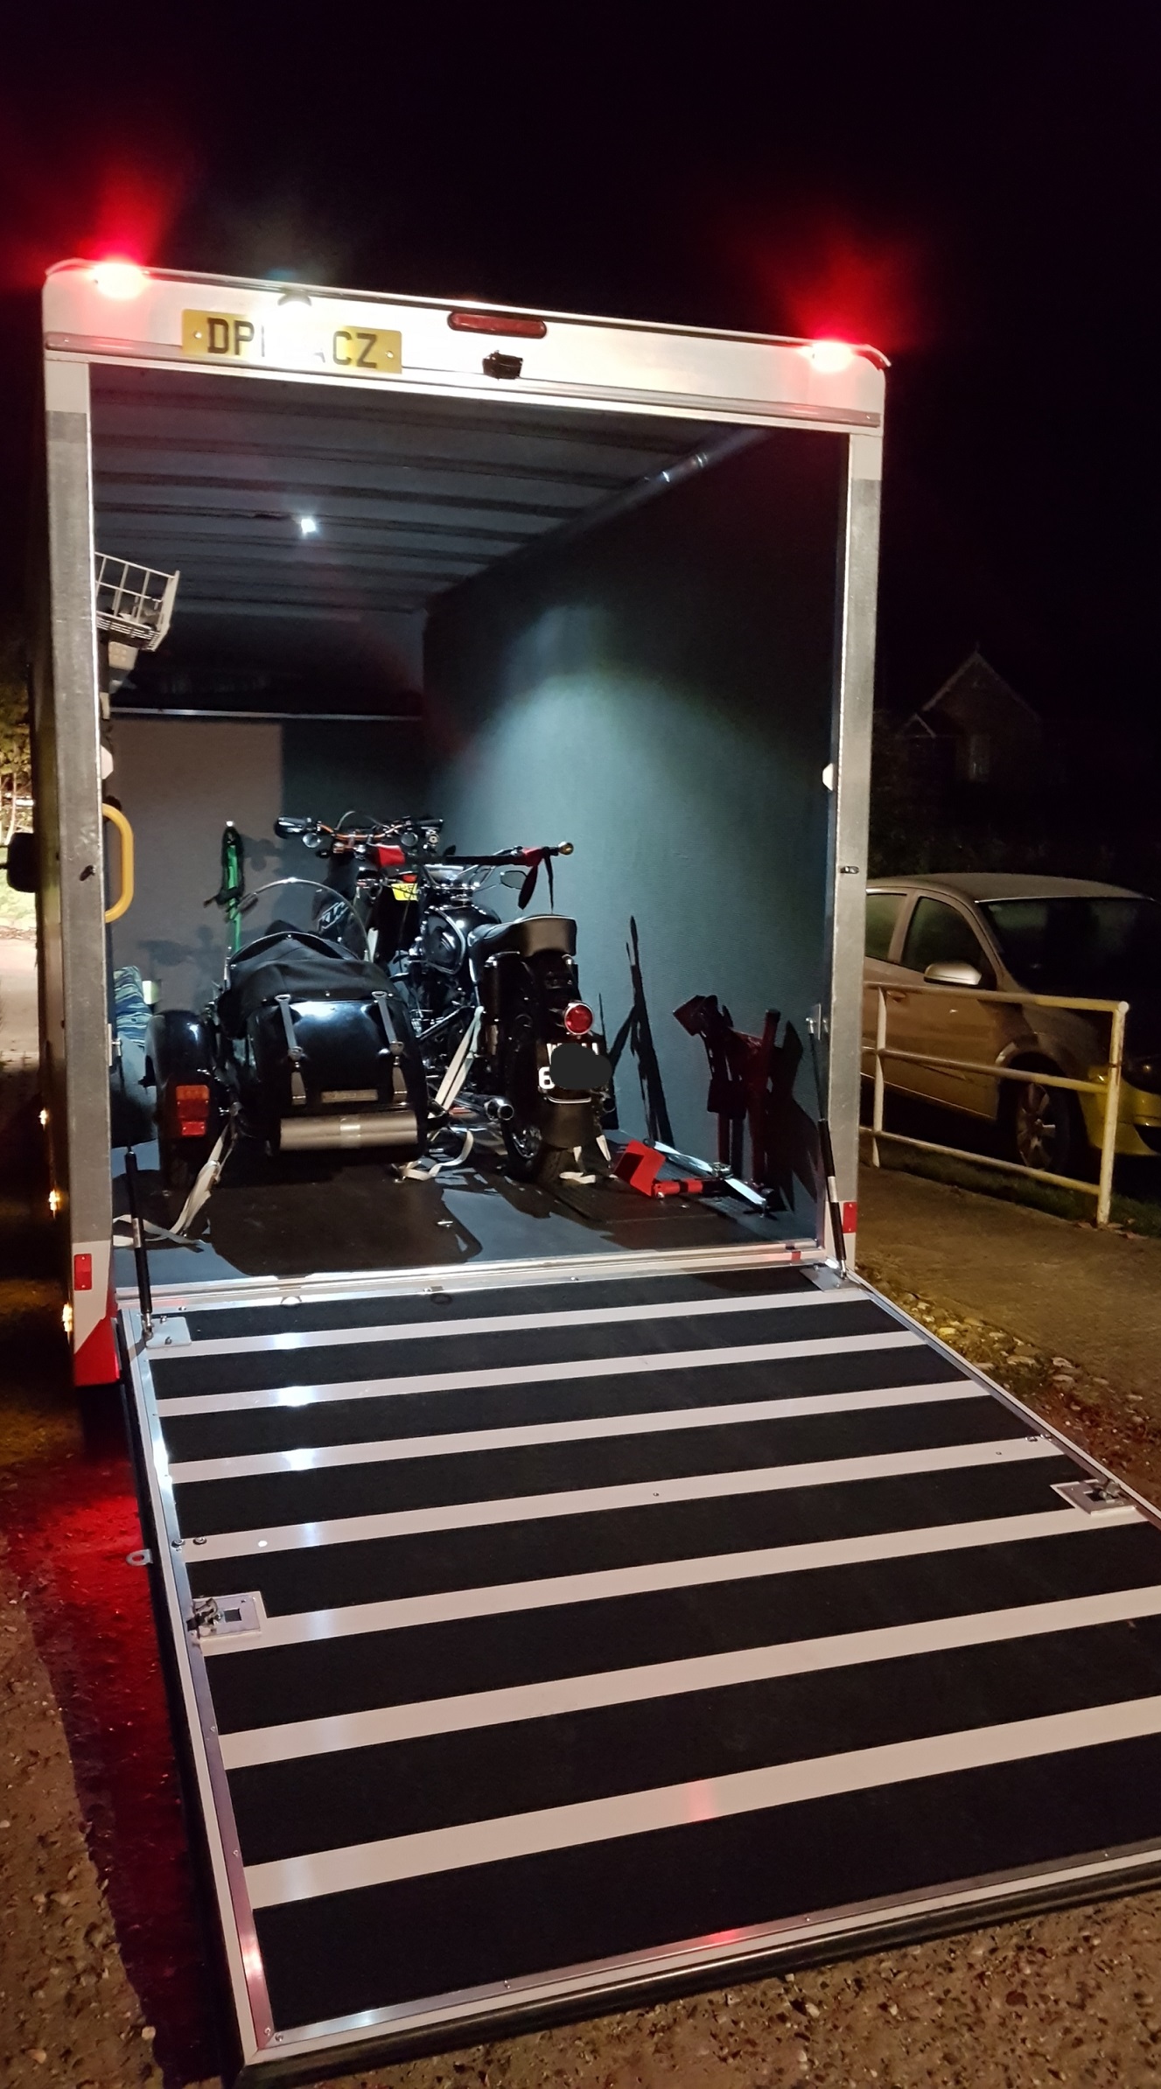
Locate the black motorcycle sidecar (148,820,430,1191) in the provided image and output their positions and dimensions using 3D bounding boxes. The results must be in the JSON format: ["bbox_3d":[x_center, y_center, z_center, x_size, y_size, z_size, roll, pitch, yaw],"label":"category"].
[{"bbox_3d":[-1.079,-0.104,5.444,0.880,1.000,2.000,-2,9,-17],"label":"black motorcycle sidecar"}]

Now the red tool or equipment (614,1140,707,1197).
[{"bbox_3d":[0.268,0.403,5.113,0.250,0.140,0.240,-2,9,-18],"label":"red tool or equipment"}]

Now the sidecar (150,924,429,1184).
[{"bbox_3d":[-1.106,-0.078,5.521,0.870,0.940,1.900,-2,9,-18],"label":"sidecar"}]

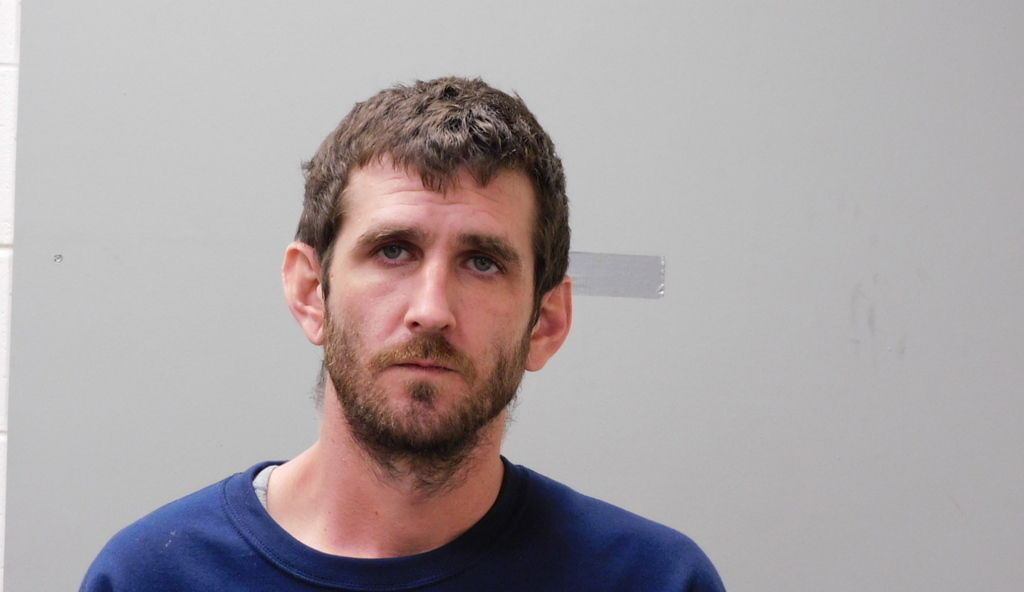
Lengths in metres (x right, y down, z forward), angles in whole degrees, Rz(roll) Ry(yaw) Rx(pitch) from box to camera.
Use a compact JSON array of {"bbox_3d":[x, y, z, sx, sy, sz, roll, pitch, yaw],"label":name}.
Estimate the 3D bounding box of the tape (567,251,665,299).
[{"bbox_3d":[0.090,-0.024,3.460,0.160,0.048,0.002,3,0,0],"label":"tape"}]

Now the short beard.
[{"bbox_3d":[-0.057,0.074,2.090,0.140,0.115,0.105,8,-8,-2],"label":"short beard"}]

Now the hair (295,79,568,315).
[{"bbox_3d":[-0.053,-0.061,2.165,0.187,0.185,0.205,8,-8,-2],"label":"hair"}]

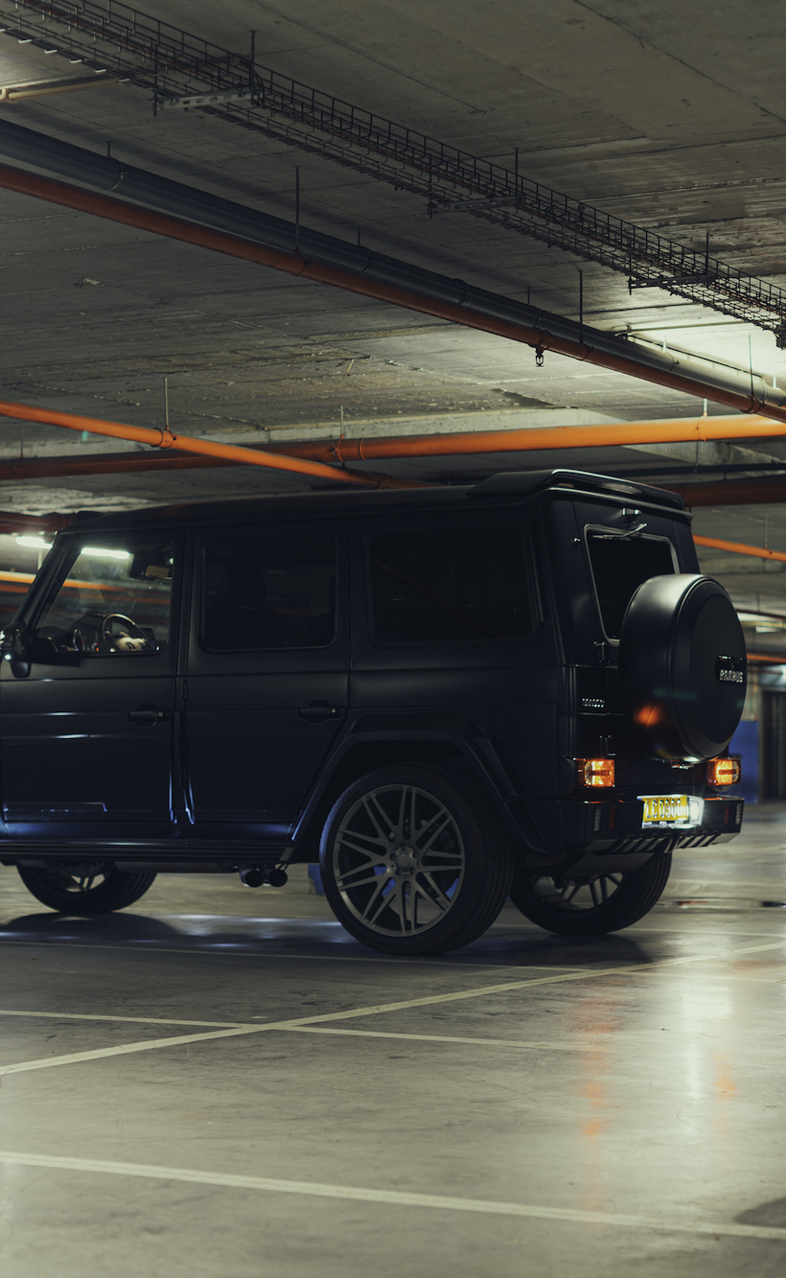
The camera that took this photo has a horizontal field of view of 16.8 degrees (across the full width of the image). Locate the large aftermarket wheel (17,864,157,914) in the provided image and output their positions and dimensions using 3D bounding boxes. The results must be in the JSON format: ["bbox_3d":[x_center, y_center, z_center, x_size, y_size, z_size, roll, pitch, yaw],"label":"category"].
[{"bbox_3d":[-1.583,1.025,13.784,0.790,0.790,0.300,-1,-3,30],"label":"large aftermarket wheel"}]

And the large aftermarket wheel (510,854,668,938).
[{"bbox_3d":[0.880,0.976,12.352,0.790,0.790,0.300,-1,-3,30],"label":"large aftermarket wheel"}]

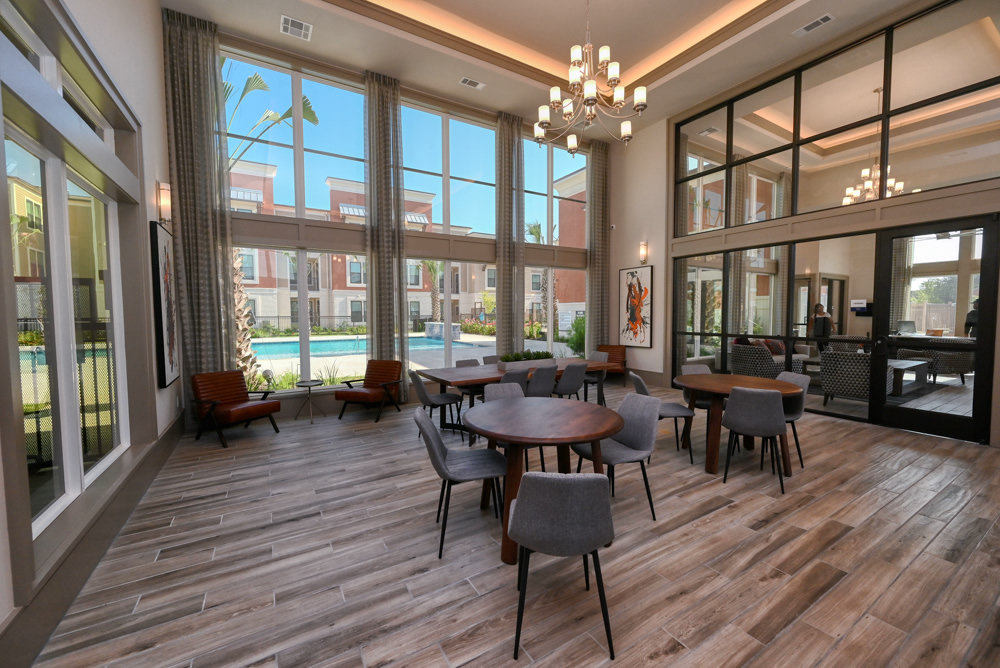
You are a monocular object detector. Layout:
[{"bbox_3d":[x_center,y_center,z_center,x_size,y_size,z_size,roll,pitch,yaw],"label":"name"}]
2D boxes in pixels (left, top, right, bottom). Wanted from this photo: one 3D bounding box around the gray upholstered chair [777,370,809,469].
[{"bbox_3d":[2.612,0.817,3.752,0.545,0.840,0.470,-1,3,-8],"label":"gray upholstered chair"}]

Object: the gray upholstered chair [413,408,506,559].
[{"bbox_3d":[-0.212,0.909,2.513,0.580,0.830,0.470,-1,3,-9],"label":"gray upholstered chair"}]

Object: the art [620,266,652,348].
[{"bbox_3d":[2.792,-0.542,8.017,0.055,1.615,0.765,-2,4,-31],"label":"art"}]

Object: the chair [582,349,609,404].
[{"bbox_3d":[1.333,0.711,5.863,0.545,0.840,0.470,-3,4,-36],"label":"chair"}]

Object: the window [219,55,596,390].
[{"bbox_3d":[-0.851,-1.521,6.668,6.430,4.480,0.120,-2,4,-31],"label":"window"}]

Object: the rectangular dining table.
[{"bbox_3d":[0.352,0.806,5.090,2.650,0.755,0.950,-2,4,-32],"label":"rectangular dining table"}]

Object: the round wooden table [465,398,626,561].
[{"bbox_3d":[0.275,0.900,2.583,1.037,0.761,1.037,0,3,0],"label":"round wooden table"}]

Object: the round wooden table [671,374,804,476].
[{"bbox_3d":[2.218,0.825,3.706,1.037,0.761,1.037,1,3,20],"label":"round wooden table"}]

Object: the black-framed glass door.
[{"bbox_3d":[5.031,-0.046,4.573,0.080,2.440,0.930,-2,4,-31],"label":"black-framed glass door"}]

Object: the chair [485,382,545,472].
[{"bbox_3d":[0.116,0.842,3.104,0.458,0.826,0.569,-2,3,-19],"label":"chair"}]

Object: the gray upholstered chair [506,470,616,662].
[{"bbox_3d":[0.264,0.914,1.724,0.458,0.826,0.569,0,3,1],"label":"gray upholstered chair"}]

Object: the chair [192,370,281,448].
[{"bbox_3d":[-3.095,0.834,4.558,0.796,0.735,0.655,1,3,24],"label":"chair"}]

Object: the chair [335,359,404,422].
[{"bbox_3d":[-1.818,0.775,5.468,0.655,0.735,0.796,0,3,17],"label":"chair"}]

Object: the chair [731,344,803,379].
[{"bbox_3d":[4.837,0.632,7.081,0.780,0.830,0.730,-1,3,-13],"label":"chair"}]

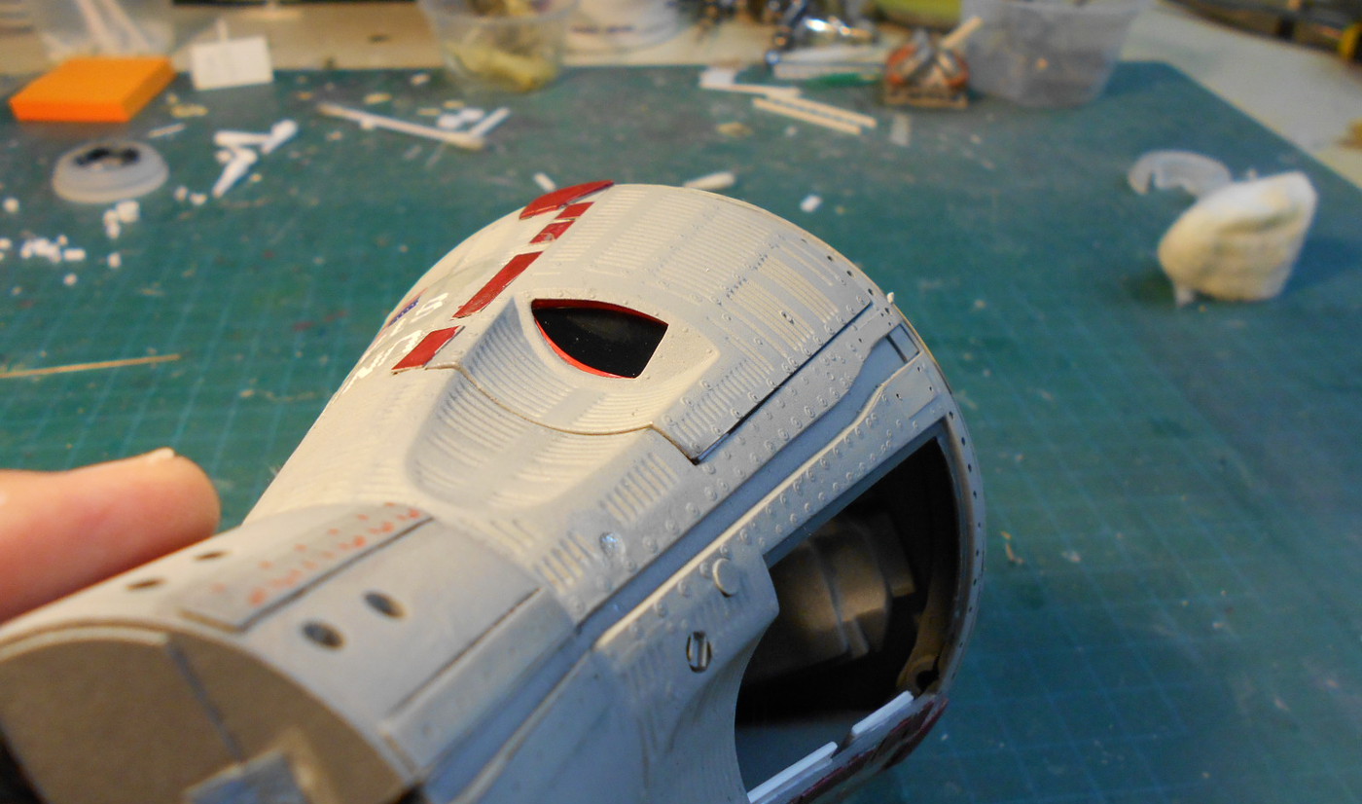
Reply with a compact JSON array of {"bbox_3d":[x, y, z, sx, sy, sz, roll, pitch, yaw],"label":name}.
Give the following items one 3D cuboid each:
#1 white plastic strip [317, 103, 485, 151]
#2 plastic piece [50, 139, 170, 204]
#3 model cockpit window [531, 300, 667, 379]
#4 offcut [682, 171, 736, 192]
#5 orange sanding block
[{"bbox_3d":[-0.102,-0.100,0.399,0.071,0.004,0.005,15,37,17],"label":"white plastic strip"},{"bbox_3d":[-0.185,-0.075,0.355,0.035,0.009,0.035,1,35,-1],"label":"plastic piece"},{"bbox_3d":[-0.009,-0.007,0.116,0.015,0.002,0.010,10,49,7],"label":"model cockpit window"},{"bbox_3d":[0.009,-0.072,0.366,0.023,0.004,0.004,-23,42,-31],"label":"offcut"},{"bbox_3d":[-0.221,-0.119,0.418,0.039,0.007,0.051,0,35,-3],"label":"orange sanding block"}]

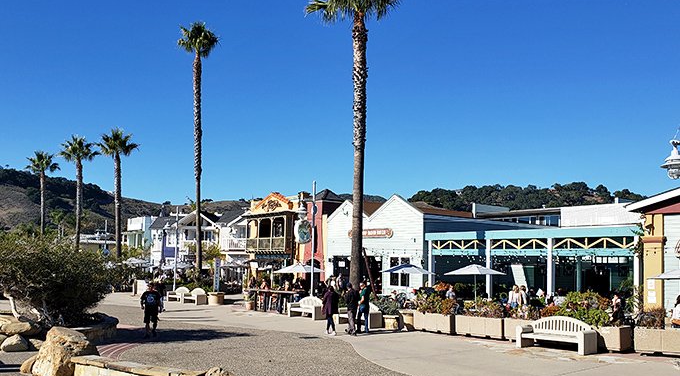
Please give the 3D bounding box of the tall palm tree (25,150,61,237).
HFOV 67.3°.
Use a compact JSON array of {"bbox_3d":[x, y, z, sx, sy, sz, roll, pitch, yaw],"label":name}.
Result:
[{"bbox_3d":[-39.116,3.626,66.657,4.370,16.760,4.370,5,-8,-30],"label":"tall palm tree"}]

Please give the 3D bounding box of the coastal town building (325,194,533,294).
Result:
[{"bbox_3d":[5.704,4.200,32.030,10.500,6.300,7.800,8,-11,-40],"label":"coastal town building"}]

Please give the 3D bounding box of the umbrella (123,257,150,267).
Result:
[{"bbox_3d":[-18.546,7.620,46.323,2.400,2.500,2.400,4,-9,-23],"label":"umbrella"}]

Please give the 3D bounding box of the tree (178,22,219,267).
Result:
[{"bbox_3d":[-9.518,-1.987,33.657,2.770,18.510,2.770,3,-7,-16],"label":"tree"}]

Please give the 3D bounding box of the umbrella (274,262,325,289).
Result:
[{"bbox_3d":[-2.005,4.977,25.640,2.550,2.450,2.550,1,-7,-5],"label":"umbrella"}]

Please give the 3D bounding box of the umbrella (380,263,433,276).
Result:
[{"bbox_3d":[3.182,4.744,23.737,2.550,2.400,2.550,0,-7,8],"label":"umbrella"}]

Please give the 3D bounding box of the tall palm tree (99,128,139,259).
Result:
[{"bbox_3d":[-19.519,1.780,44.405,3.430,14.100,3.430,4,-7,-24],"label":"tall palm tree"}]

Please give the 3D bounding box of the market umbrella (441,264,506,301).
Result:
[{"bbox_3d":[5.767,4.504,21.625,2.000,2.460,2.000,8,-11,-40],"label":"market umbrella"}]

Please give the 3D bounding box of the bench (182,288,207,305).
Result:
[{"bbox_3d":[-8.625,6.439,30.451,0.650,0.900,1.800,6,-9,-41],"label":"bench"}]

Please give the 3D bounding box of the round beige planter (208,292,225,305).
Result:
[{"bbox_3d":[-7.538,6.754,31.200,0.980,0.750,0.980,3,-8,-17],"label":"round beige planter"}]

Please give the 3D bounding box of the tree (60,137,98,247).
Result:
[{"bbox_3d":[-24.066,2.439,47.000,3.900,14.700,3.900,5,-9,-27],"label":"tree"}]

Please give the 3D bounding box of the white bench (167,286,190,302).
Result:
[{"bbox_3d":[-10.076,6.723,32.000,0.700,0.900,1.800,8,-11,-43],"label":"white bench"}]

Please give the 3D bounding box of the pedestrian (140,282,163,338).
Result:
[{"bbox_3d":[-5.943,3.856,16.100,0.680,1.740,0.500,1,-8,-5],"label":"pedestrian"}]

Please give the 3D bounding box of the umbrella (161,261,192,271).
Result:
[{"bbox_3d":[-13.103,7.234,40.823,2.400,2.500,2.400,3,-9,-17],"label":"umbrella"}]

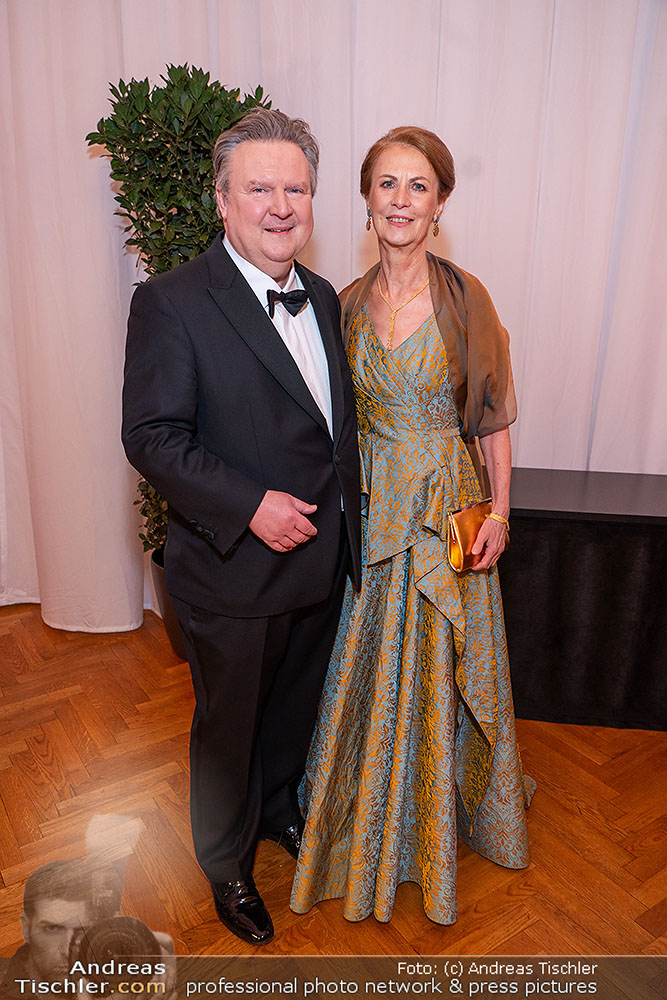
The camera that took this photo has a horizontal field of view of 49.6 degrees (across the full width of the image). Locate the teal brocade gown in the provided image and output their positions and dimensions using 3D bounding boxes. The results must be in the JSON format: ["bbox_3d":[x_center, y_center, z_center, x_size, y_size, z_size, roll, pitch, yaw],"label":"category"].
[{"bbox_3d":[0.232,0.248,1.756,0.620,1.380,0.560,6,17,19],"label":"teal brocade gown"}]

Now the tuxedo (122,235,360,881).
[{"bbox_3d":[-0.175,0.199,1.625,0.600,1.490,0.420,-8,17,-32],"label":"tuxedo"}]

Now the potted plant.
[{"bbox_3d":[-0.525,-0.416,2.681,0.640,2.130,0.610,4,16,11],"label":"potted plant"}]

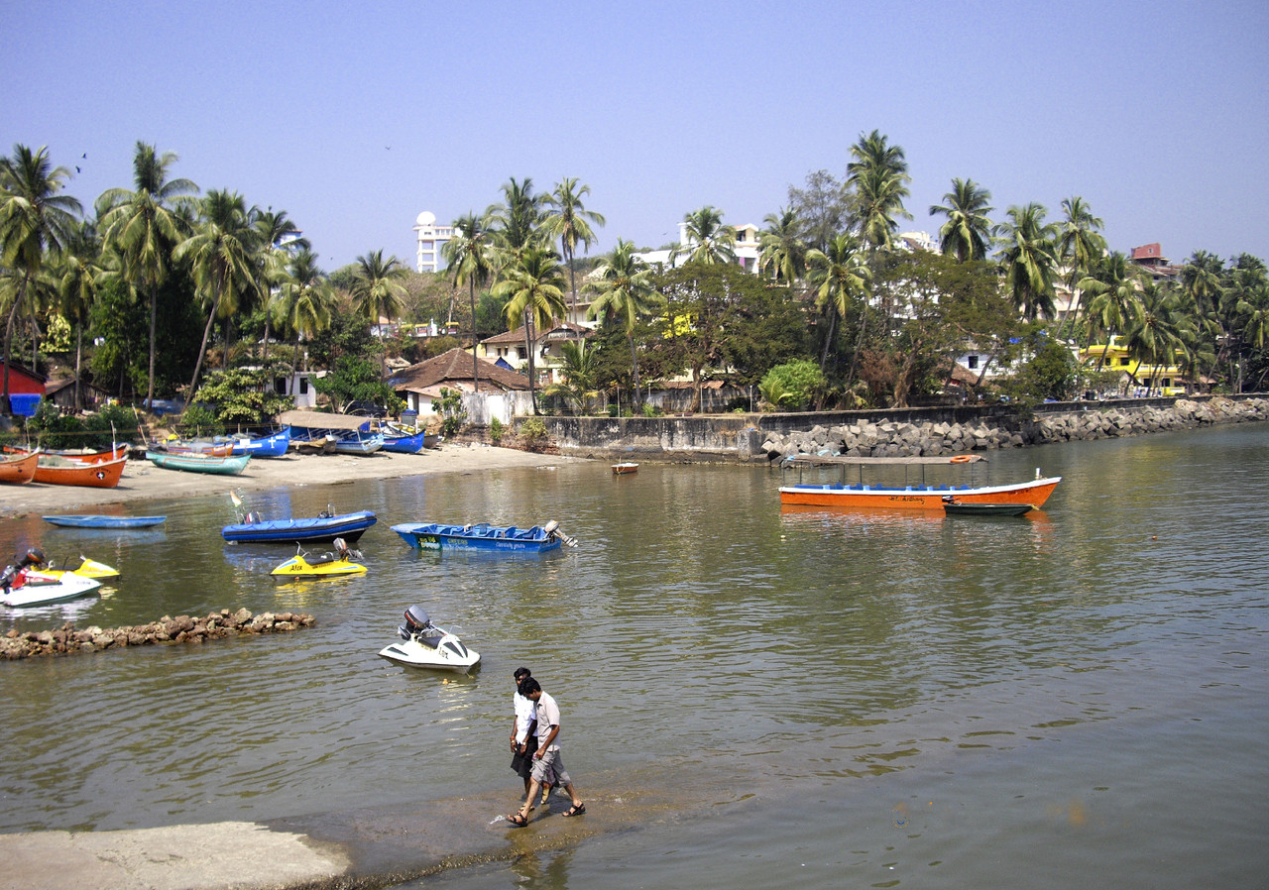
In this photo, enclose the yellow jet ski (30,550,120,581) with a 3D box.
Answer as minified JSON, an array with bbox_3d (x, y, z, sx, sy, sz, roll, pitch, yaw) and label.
[{"bbox_3d":[-15.100,3.220,37.200,2.750,0.950,1.100,-1,3,-16],"label":"yellow jet ski"}]

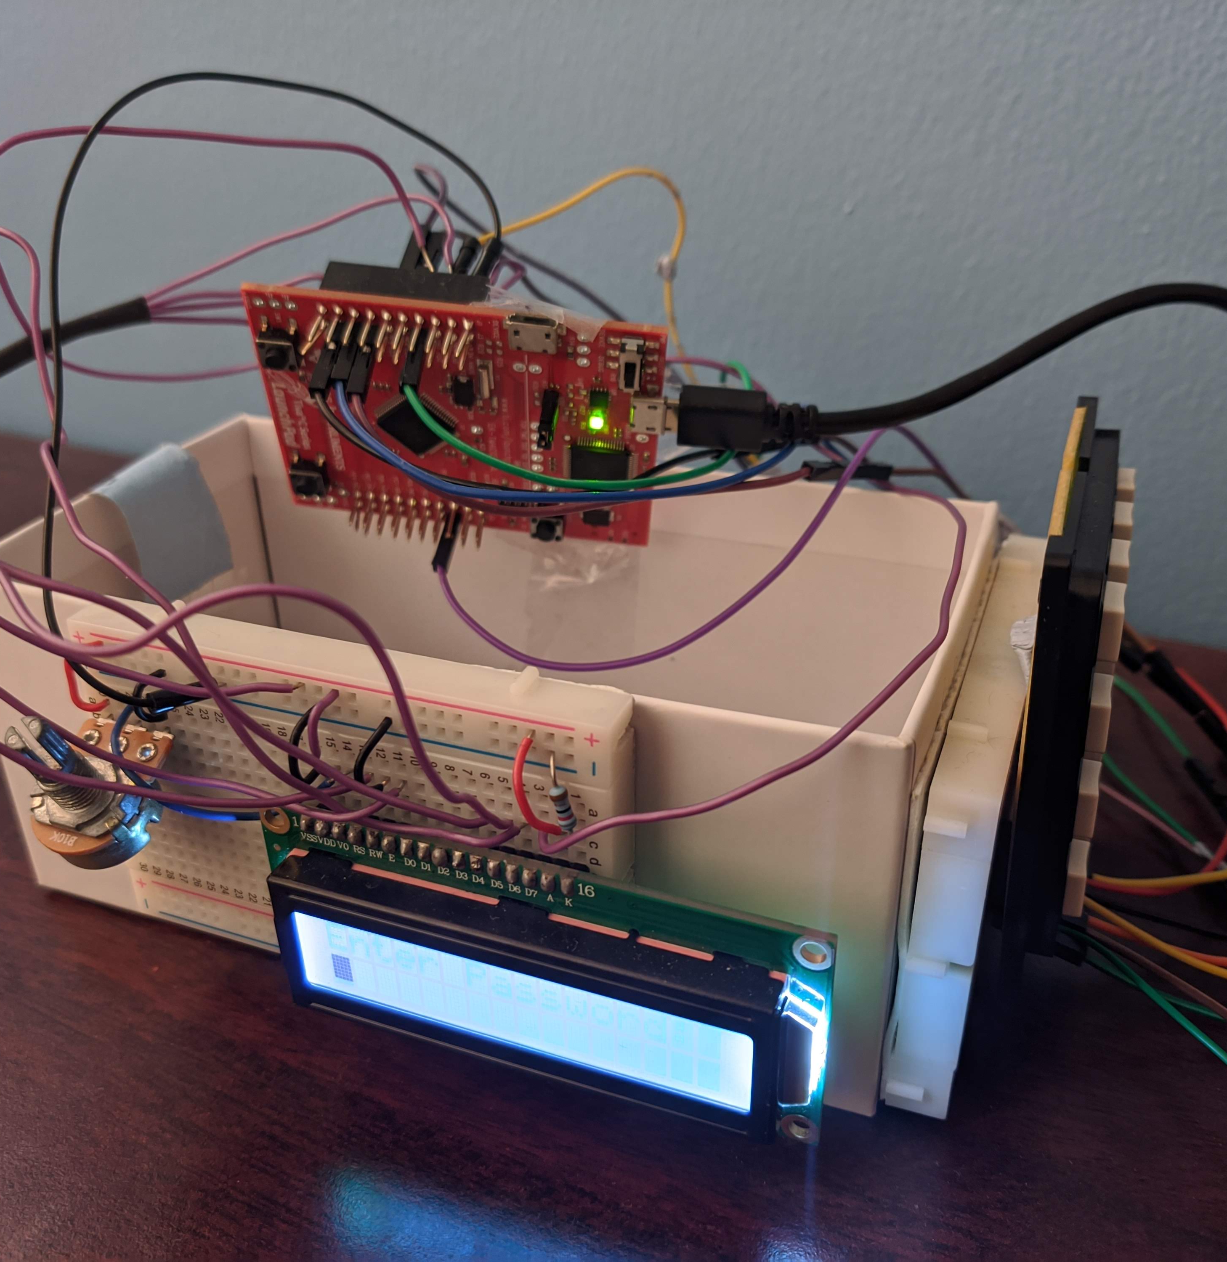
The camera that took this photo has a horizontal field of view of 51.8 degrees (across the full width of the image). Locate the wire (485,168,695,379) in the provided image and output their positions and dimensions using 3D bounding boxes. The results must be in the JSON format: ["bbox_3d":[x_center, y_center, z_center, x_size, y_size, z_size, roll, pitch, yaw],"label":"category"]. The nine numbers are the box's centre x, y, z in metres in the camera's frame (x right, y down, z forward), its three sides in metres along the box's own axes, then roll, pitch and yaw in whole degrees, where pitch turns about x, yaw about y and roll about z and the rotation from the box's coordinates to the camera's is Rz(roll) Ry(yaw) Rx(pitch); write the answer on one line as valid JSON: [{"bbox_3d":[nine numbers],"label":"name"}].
[{"bbox_3d":[-0.004,-0.060,0.224,0.043,0.038,0.014,-16,32,-26],"label":"wire"}]

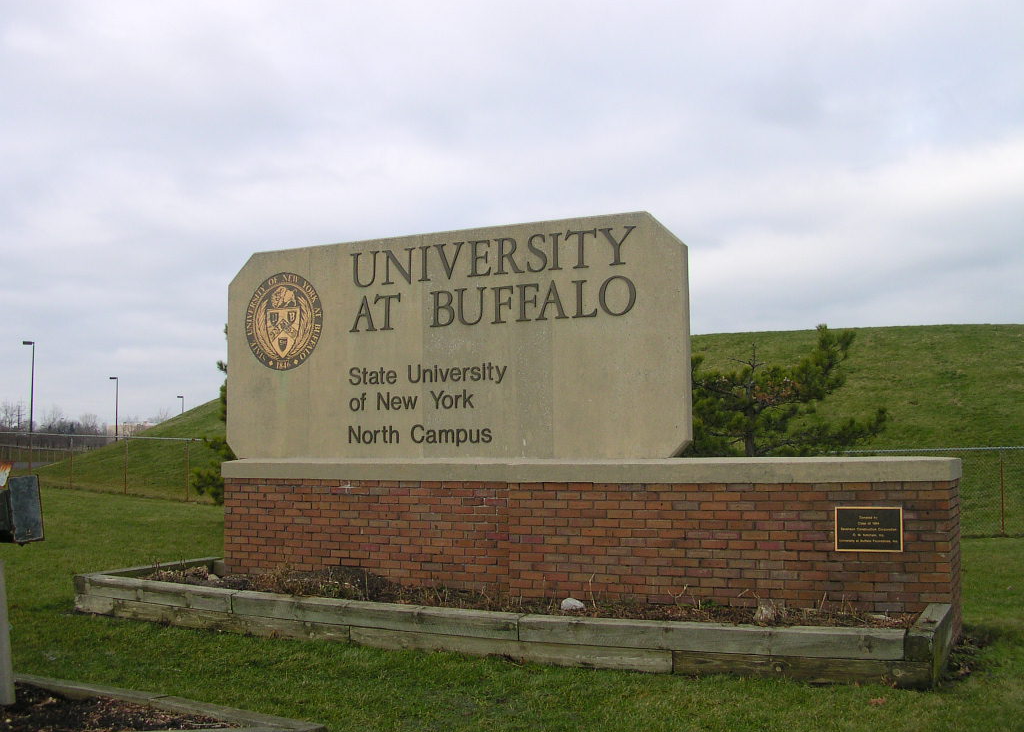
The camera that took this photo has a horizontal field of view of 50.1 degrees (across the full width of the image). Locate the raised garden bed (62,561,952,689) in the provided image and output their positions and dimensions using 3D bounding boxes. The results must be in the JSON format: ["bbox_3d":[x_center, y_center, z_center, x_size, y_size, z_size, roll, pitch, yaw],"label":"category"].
[{"bbox_3d":[-0.149,1.832,8.239,6.520,0.305,2.230,-3,-5,26],"label":"raised garden bed"}]

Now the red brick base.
[{"bbox_3d":[0.272,1.450,8.856,6.280,1.065,0.850,-3,-5,26],"label":"red brick base"}]

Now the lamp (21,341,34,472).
[{"bbox_3d":[-32.771,2.738,74.000,0.740,8.750,0.400,0,-5,-9],"label":"lamp"}]

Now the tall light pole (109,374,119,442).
[{"bbox_3d":[-38.594,5.423,106.000,0.740,8.700,0.400,0,-5,-9],"label":"tall light pole"}]

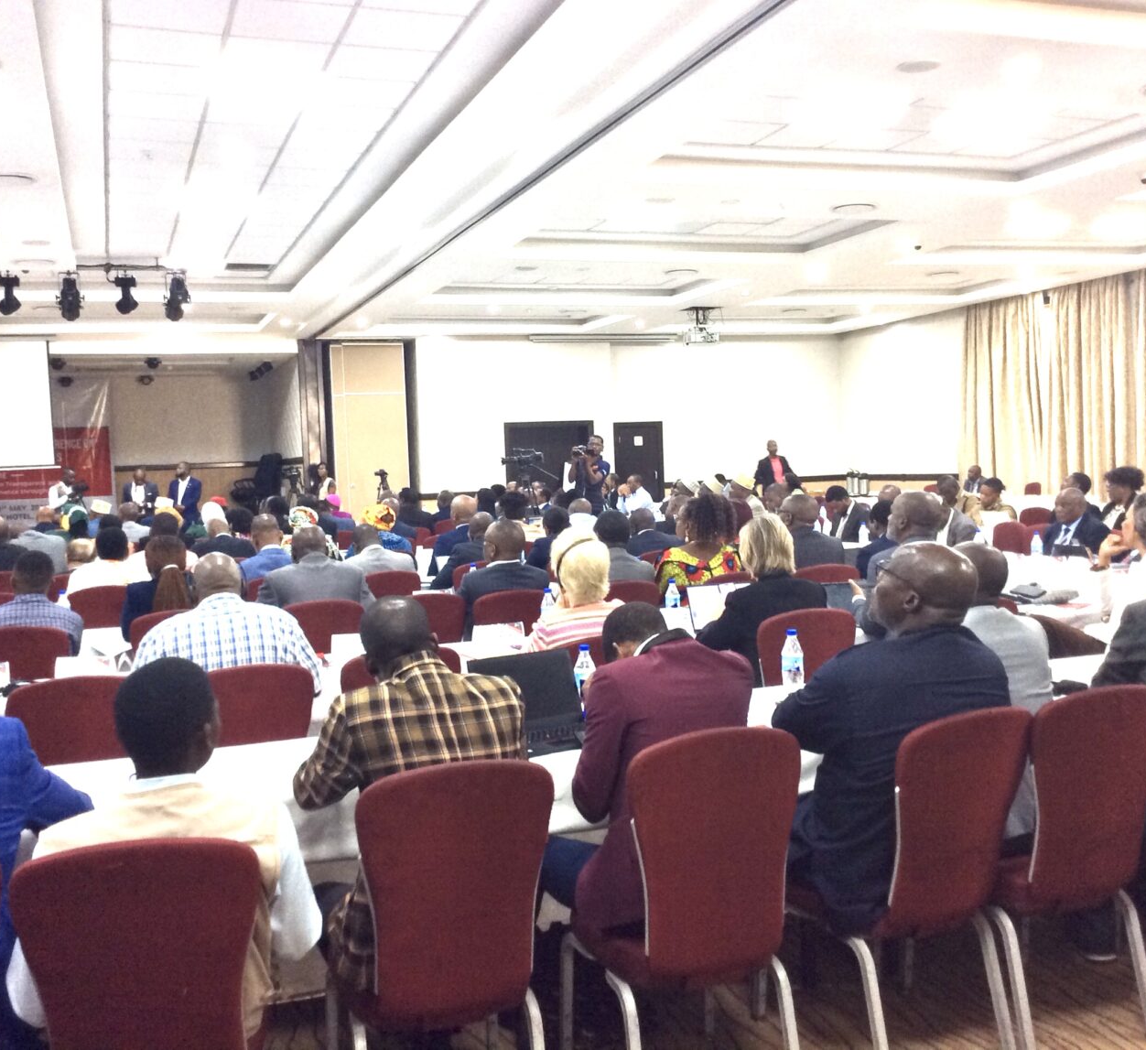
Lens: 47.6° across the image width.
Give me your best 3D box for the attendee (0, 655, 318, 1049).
[{"bbox_3d":[-0.854,0.874,2.763,0.600,1.220,0.760,-3,3,-17],"label":"attendee"}]

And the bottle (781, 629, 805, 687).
[{"bbox_3d":[0.736,0.451,4.357,0.070,0.220,0.070,-2,3,0],"label":"bottle"}]

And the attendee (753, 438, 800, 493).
[{"bbox_3d":[2.924,-0.337,18.641,0.620,1.786,0.420,-3,3,-16],"label":"attendee"}]

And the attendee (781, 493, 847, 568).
[{"bbox_3d":[1.458,0.485,8.376,0.520,1.340,0.780,-3,3,-25],"label":"attendee"}]

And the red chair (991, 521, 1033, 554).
[{"bbox_3d":[3.437,0.444,10.814,0.570,0.910,0.445,-3,3,-20],"label":"red chair"}]

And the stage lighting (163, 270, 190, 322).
[{"bbox_3d":[-4.095,-2.356,13.384,0.270,0.520,0.380,-4,3,-34],"label":"stage lighting"}]

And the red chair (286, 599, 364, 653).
[{"bbox_3d":[-1.363,0.843,7.031,0.460,0.930,0.570,-3,3,-20],"label":"red chair"}]

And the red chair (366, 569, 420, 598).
[{"bbox_3d":[-1.245,0.750,8.460,0.450,0.910,0.580,-3,3,-20],"label":"red chair"}]

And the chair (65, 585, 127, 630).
[{"bbox_3d":[-3.021,0.835,8.396,0.460,0.930,0.570,-3,3,-20],"label":"chair"}]

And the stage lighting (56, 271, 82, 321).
[{"bbox_3d":[-5.061,-2.296,13.041,0.270,0.520,0.380,-3,3,-20],"label":"stage lighting"}]

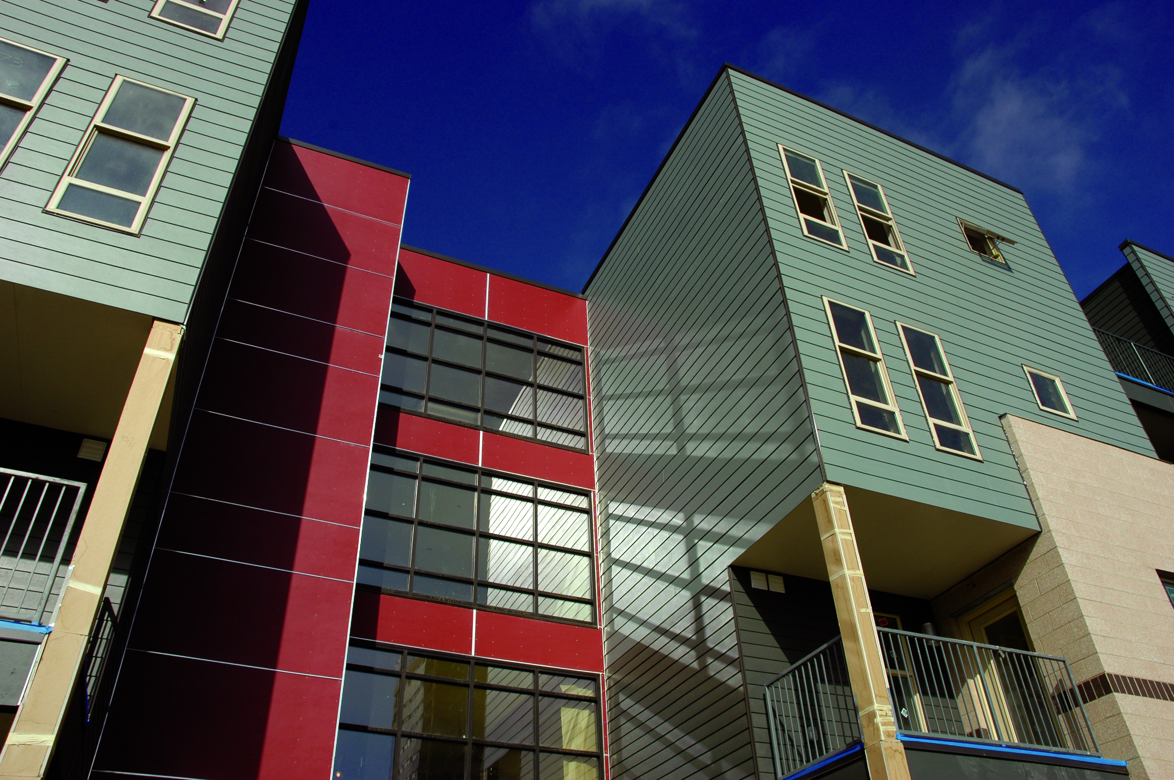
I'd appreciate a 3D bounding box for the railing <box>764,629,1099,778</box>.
[{"bbox_3d":[3.398,3.287,8.839,2.630,0.985,1.620,14,-41,-20],"label":"railing"}]

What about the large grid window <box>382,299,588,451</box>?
[{"bbox_3d":[-1.756,-0.265,15.022,3.830,2.380,0.140,14,-41,-20],"label":"large grid window"}]

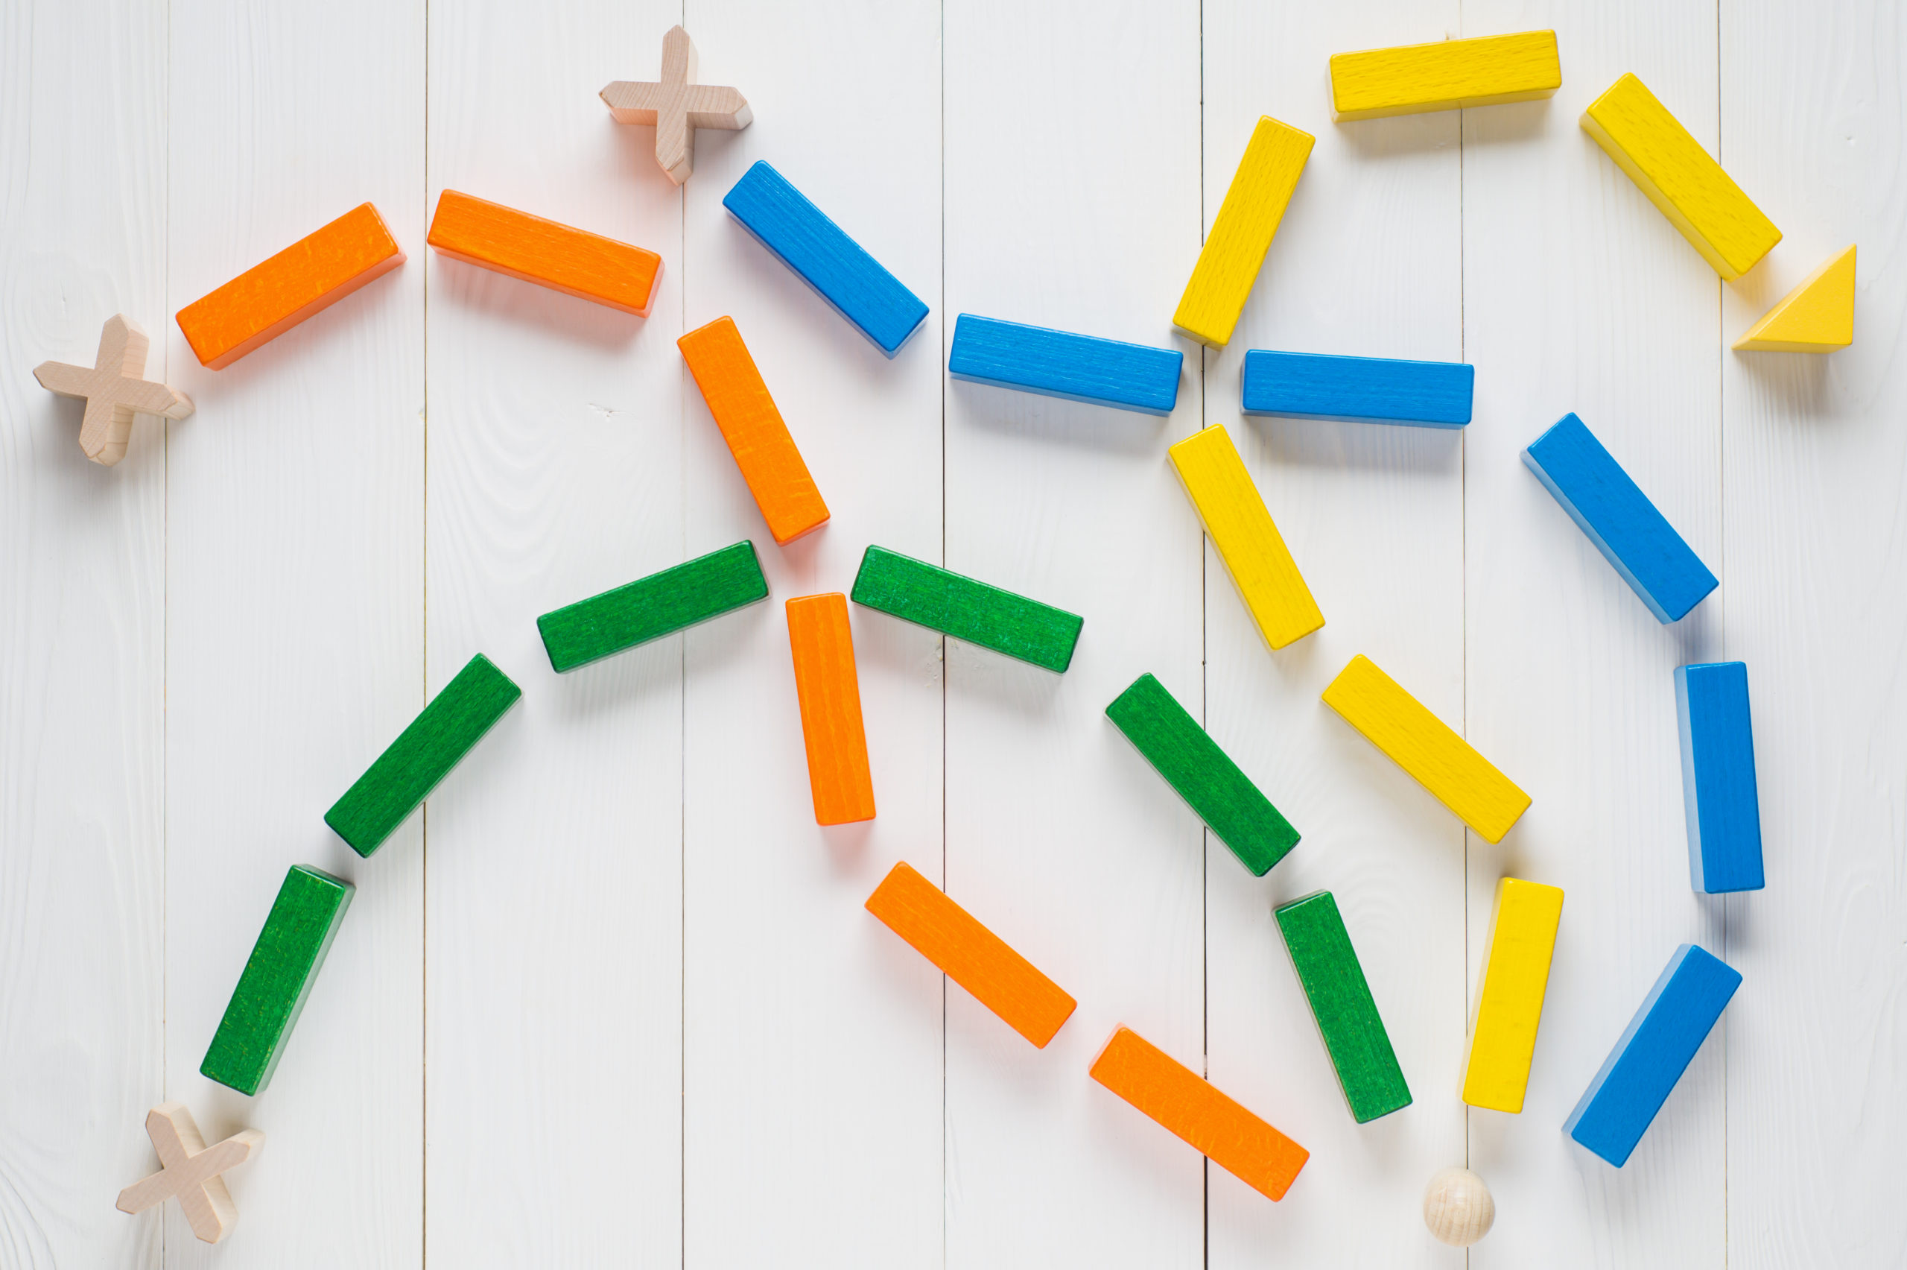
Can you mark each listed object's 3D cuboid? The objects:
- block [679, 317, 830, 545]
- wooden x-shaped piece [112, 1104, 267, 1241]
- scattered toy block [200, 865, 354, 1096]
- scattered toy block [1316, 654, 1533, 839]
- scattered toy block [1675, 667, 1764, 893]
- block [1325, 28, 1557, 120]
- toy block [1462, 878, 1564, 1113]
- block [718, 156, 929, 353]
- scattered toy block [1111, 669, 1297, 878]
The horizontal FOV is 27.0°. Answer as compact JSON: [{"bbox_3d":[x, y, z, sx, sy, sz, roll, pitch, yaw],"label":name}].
[{"bbox_3d":[-0.065,-0.066,1.298,0.020,0.020,0.075,-27,89,-1],"label":"block"},{"bbox_3d":[-0.249,0.176,1.300,0.035,0.030,0.033,20,89,1],"label":"wooden x-shaped piece"},{"bbox_3d":[-0.220,0.112,1.293,0.020,0.020,0.075,24,89,1],"label":"scattered toy block"},{"bbox_3d":[0.155,0.037,1.305,0.075,0.021,0.020,41,89,2],"label":"scattered toy block"},{"bbox_3d":[0.252,0.047,1.310,0.020,0.021,0.075,-5,88,0],"label":"scattered toy block"},{"bbox_3d":[0.162,-0.185,1.318,0.075,0.021,0.020,-6,88,0],"label":"block"},{"bbox_3d":[0.183,0.118,1.307,0.020,0.021,0.075,11,88,0],"label":"toy block"},{"bbox_3d":[-0.042,-0.123,1.299,0.075,0.020,0.020,42,89,1],"label":"block"},{"bbox_3d":[0.081,0.045,1.295,0.020,0.020,0.075,-43,89,-1],"label":"scattered toy block"}]

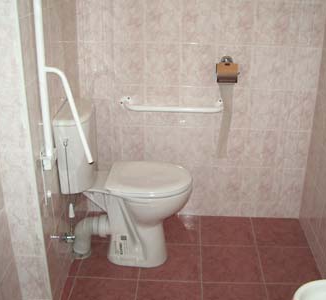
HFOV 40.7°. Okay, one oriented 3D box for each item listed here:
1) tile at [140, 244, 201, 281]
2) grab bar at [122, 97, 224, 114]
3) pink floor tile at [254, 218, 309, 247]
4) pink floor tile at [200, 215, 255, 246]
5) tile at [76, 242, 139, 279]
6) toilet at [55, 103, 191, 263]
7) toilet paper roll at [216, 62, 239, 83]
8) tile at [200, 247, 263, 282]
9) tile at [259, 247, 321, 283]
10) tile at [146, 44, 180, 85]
[{"bbox_3d":[0.048,0.632,2.469,0.330,0.010,0.330,1,23,3],"label":"tile"},{"bbox_3d":[0.059,-0.256,2.561,0.630,0.073,0.098,1,23,3],"label":"grab bar"},{"bbox_3d":[0.721,0.518,2.733,0.325,0.010,0.325,1,23,3],"label":"pink floor tile"},{"bbox_3d":[0.404,0.510,2.750,0.333,0.010,0.325,2,24,3],"label":"pink floor tile"},{"bbox_3d":[-0.283,0.622,2.489,0.333,0.010,0.333,2,24,3],"label":"tile"},{"bbox_3d":[-0.173,0.186,2.398,0.667,0.860,0.380,2,24,3],"label":"toilet"},{"bbox_3d":[0.363,-0.425,2.458,0.100,0.105,0.105,1,23,3],"label":"toilet paper roll"},{"bbox_3d":[0.383,0.640,2.454,0.333,0.010,0.333,2,24,3],"label":"tile"},{"bbox_3d":[0.702,0.647,2.435,0.325,0.010,0.330,1,23,3],"label":"tile"},{"bbox_3d":[0.001,-0.486,2.519,0.200,0.248,0.010,2,24,3],"label":"tile"}]

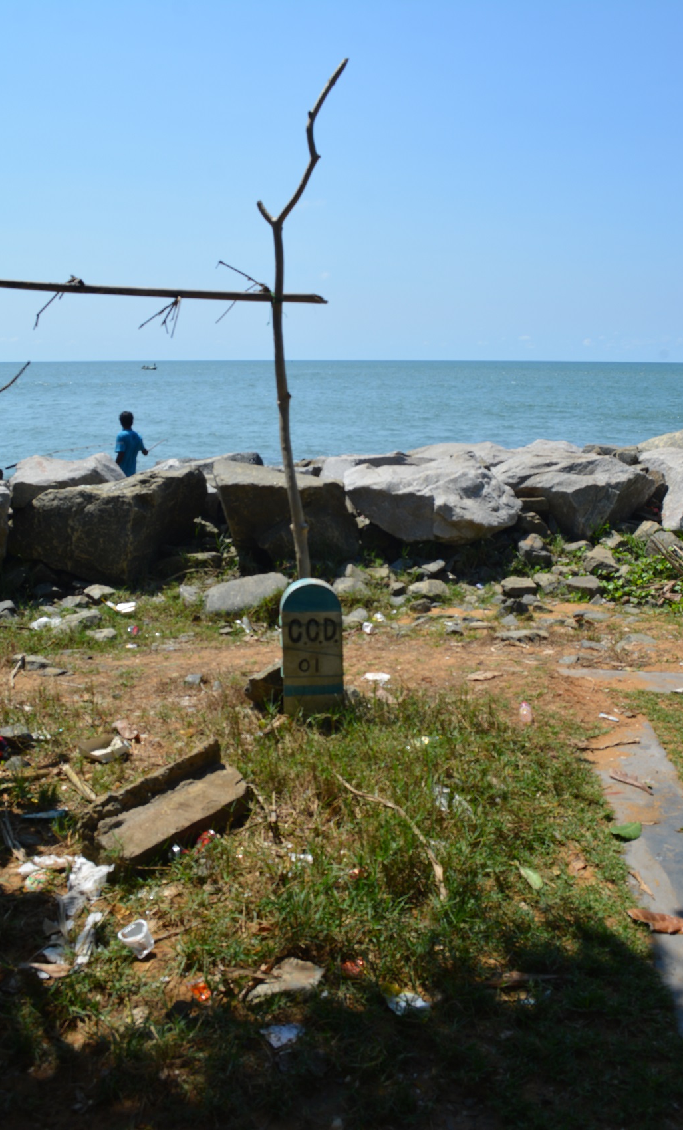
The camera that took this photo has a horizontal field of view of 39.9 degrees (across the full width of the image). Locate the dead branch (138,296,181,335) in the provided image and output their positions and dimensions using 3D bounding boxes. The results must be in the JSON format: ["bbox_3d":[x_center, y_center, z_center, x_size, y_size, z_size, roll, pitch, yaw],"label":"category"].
[{"bbox_3d":[-0.769,-1.053,3.978,0.180,0.170,0.120,0,12,0],"label":"dead branch"}]

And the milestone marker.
[{"bbox_3d":[-0.132,0.370,4.225,0.275,0.620,0.140,-1,12,-6],"label":"milestone marker"}]

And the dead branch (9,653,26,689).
[{"bbox_3d":[-1.616,0.531,4.715,0.050,0.100,0.330,-1,12,-5],"label":"dead branch"}]

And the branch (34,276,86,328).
[{"bbox_3d":[-1.131,-1.056,3.779,0.200,0.220,0.140,0,12,0],"label":"branch"}]

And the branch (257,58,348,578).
[{"bbox_3d":[-0.166,-0.741,4.244,0.400,2.820,0.240,0,12,0],"label":"branch"}]

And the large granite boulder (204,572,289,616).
[{"bbox_3d":[-0.620,0.146,6.203,0.540,0.220,0.320,-4,13,-18],"label":"large granite boulder"}]

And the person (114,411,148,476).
[{"bbox_3d":[-2.603,-1.111,11.834,0.450,1.620,0.360,-1,12,-3],"label":"person"}]

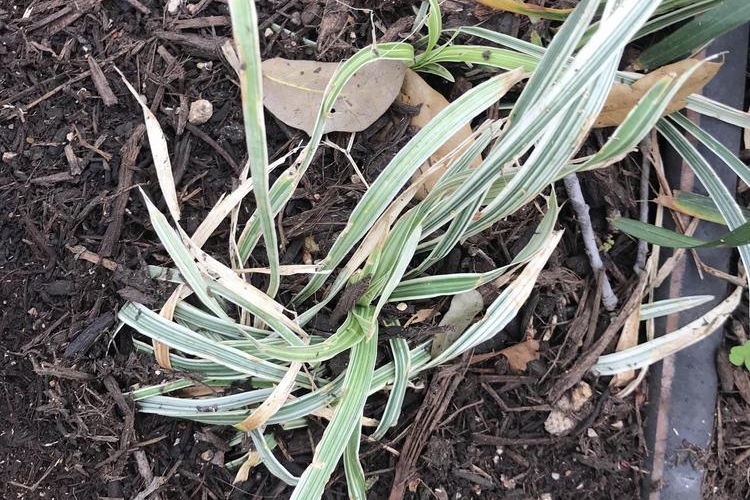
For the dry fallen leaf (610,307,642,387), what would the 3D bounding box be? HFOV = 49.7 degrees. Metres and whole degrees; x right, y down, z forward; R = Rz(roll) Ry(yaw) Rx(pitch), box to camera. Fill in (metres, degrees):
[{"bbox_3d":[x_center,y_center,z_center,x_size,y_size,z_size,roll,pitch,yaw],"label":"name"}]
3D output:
[{"bbox_3d":[0.114,0.042,0.366,0.009,0.009,0.040,14,82,2],"label":"dry fallen leaf"}]

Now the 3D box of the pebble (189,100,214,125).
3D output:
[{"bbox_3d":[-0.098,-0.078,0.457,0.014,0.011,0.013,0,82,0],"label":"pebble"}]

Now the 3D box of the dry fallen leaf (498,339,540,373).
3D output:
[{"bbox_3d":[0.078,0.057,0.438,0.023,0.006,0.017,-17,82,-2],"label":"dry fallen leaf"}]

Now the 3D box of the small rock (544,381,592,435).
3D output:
[{"bbox_3d":[0.099,0.080,0.411,0.016,0.014,0.032,40,80,7],"label":"small rock"}]

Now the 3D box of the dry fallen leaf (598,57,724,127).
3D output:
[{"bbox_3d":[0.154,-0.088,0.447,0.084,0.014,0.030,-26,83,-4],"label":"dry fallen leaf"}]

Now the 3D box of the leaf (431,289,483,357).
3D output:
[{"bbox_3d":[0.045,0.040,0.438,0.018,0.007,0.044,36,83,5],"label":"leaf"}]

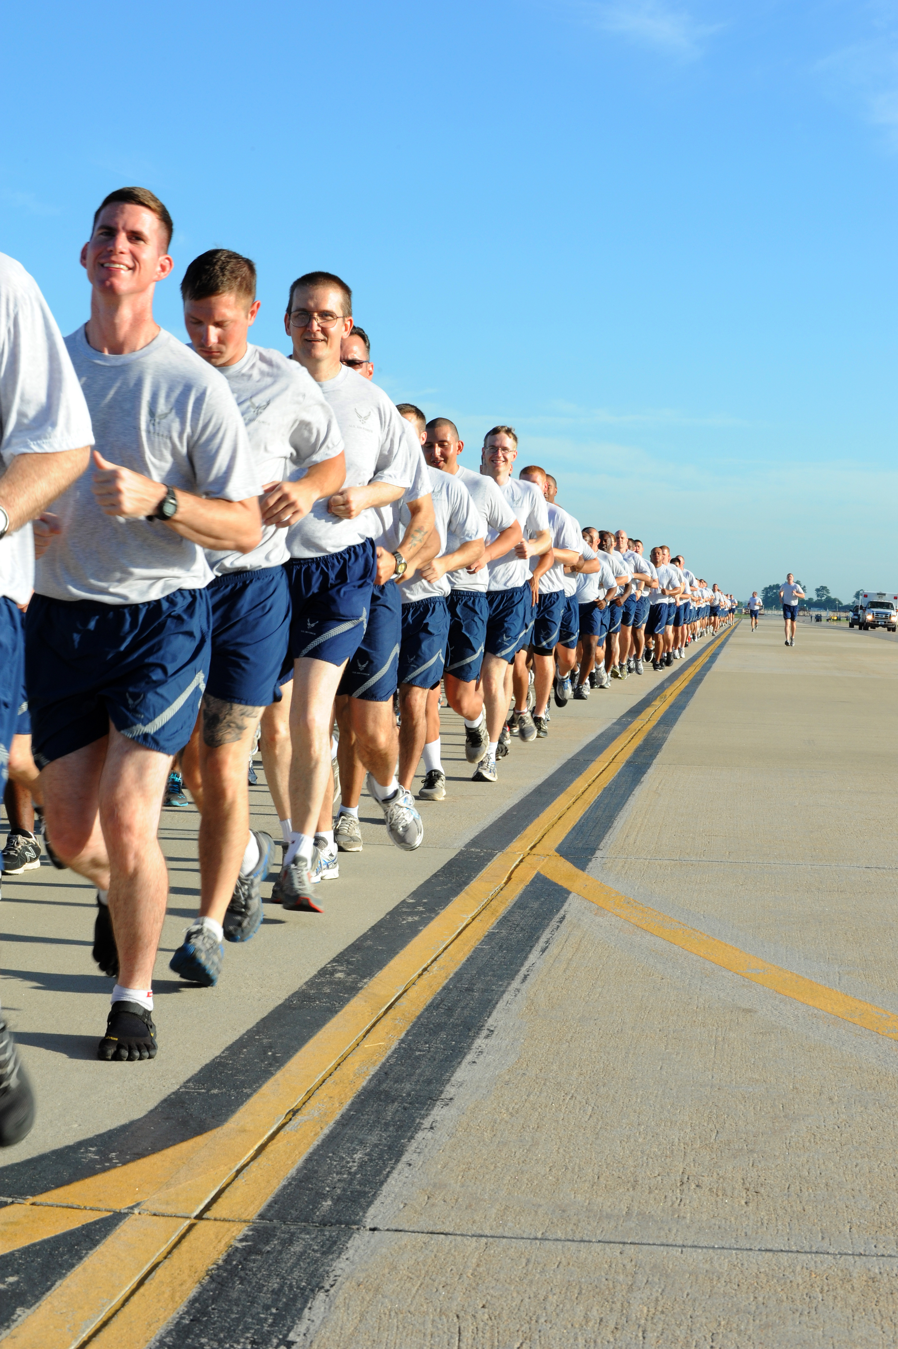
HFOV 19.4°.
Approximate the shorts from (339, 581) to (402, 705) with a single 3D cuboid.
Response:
[{"bbox_3d":[-0.344,-0.117,8.680,0.370,0.405,0.310,1,1,5],"label":"shorts"}]

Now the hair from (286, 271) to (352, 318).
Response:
[{"bbox_3d":[-0.341,-0.989,6.900,0.170,0.155,0.200,1,2,1],"label":"hair"}]

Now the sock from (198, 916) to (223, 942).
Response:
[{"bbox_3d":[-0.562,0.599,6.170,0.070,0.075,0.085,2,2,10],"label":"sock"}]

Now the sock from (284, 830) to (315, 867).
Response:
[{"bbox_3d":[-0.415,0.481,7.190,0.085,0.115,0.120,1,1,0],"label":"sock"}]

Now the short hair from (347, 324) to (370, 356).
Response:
[{"bbox_3d":[-0.337,-1.075,8.500,0.160,0.140,0.190,2,2,10],"label":"short hair"}]

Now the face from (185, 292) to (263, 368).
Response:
[{"bbox_3d":[-0.531,-0.806,6.100,0.165,0.185,0.145,1,19,9],"label":"face"}]

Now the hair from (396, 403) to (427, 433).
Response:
[{"bbox_3d":[-0.169,-1.054,10.900,0.165,0.150,0.195,2,5,7],"label":"hair"}]

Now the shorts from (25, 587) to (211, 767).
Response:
[{"bbox_3d":[-0.661,0.001,5.250,0.380,0.380,0.310,2,2,6],"label":"shorts"}]

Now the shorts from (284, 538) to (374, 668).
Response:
[{"bbox_3d":[-0.378,-0.182,7.150,0.370,0.380,0.310,2,2,6],"label":"shorts"}]

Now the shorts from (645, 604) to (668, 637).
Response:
[{"bbox_3d":[2.937,-0.768,37.100,0.340,0.470,0.320,2,2,6],"label":"shorts"}]

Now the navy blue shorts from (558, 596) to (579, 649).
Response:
[{"bbox_3d":[0.712,-0.365,17.800,0.380,0.380,0.300,2,2,6],"label":"navy blue shorts"}]

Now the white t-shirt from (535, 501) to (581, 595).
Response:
[{"bbox_3d":[0.581,-0.807,16.800,0.510,0.620,0.310,2,2,6],"label":"white t-shirt"}]

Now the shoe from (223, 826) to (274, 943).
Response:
[{"bbox_3d":[-0.491,0.525,6.450,0.110,0.295,0.120,-1,-39,26],"label":"shoe"}]

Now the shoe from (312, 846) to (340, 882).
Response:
[{"bbox_3d":[-0.430,0.603,8.400,0.100,0.130,0.285,2,2,16],"label":"shoe"}]

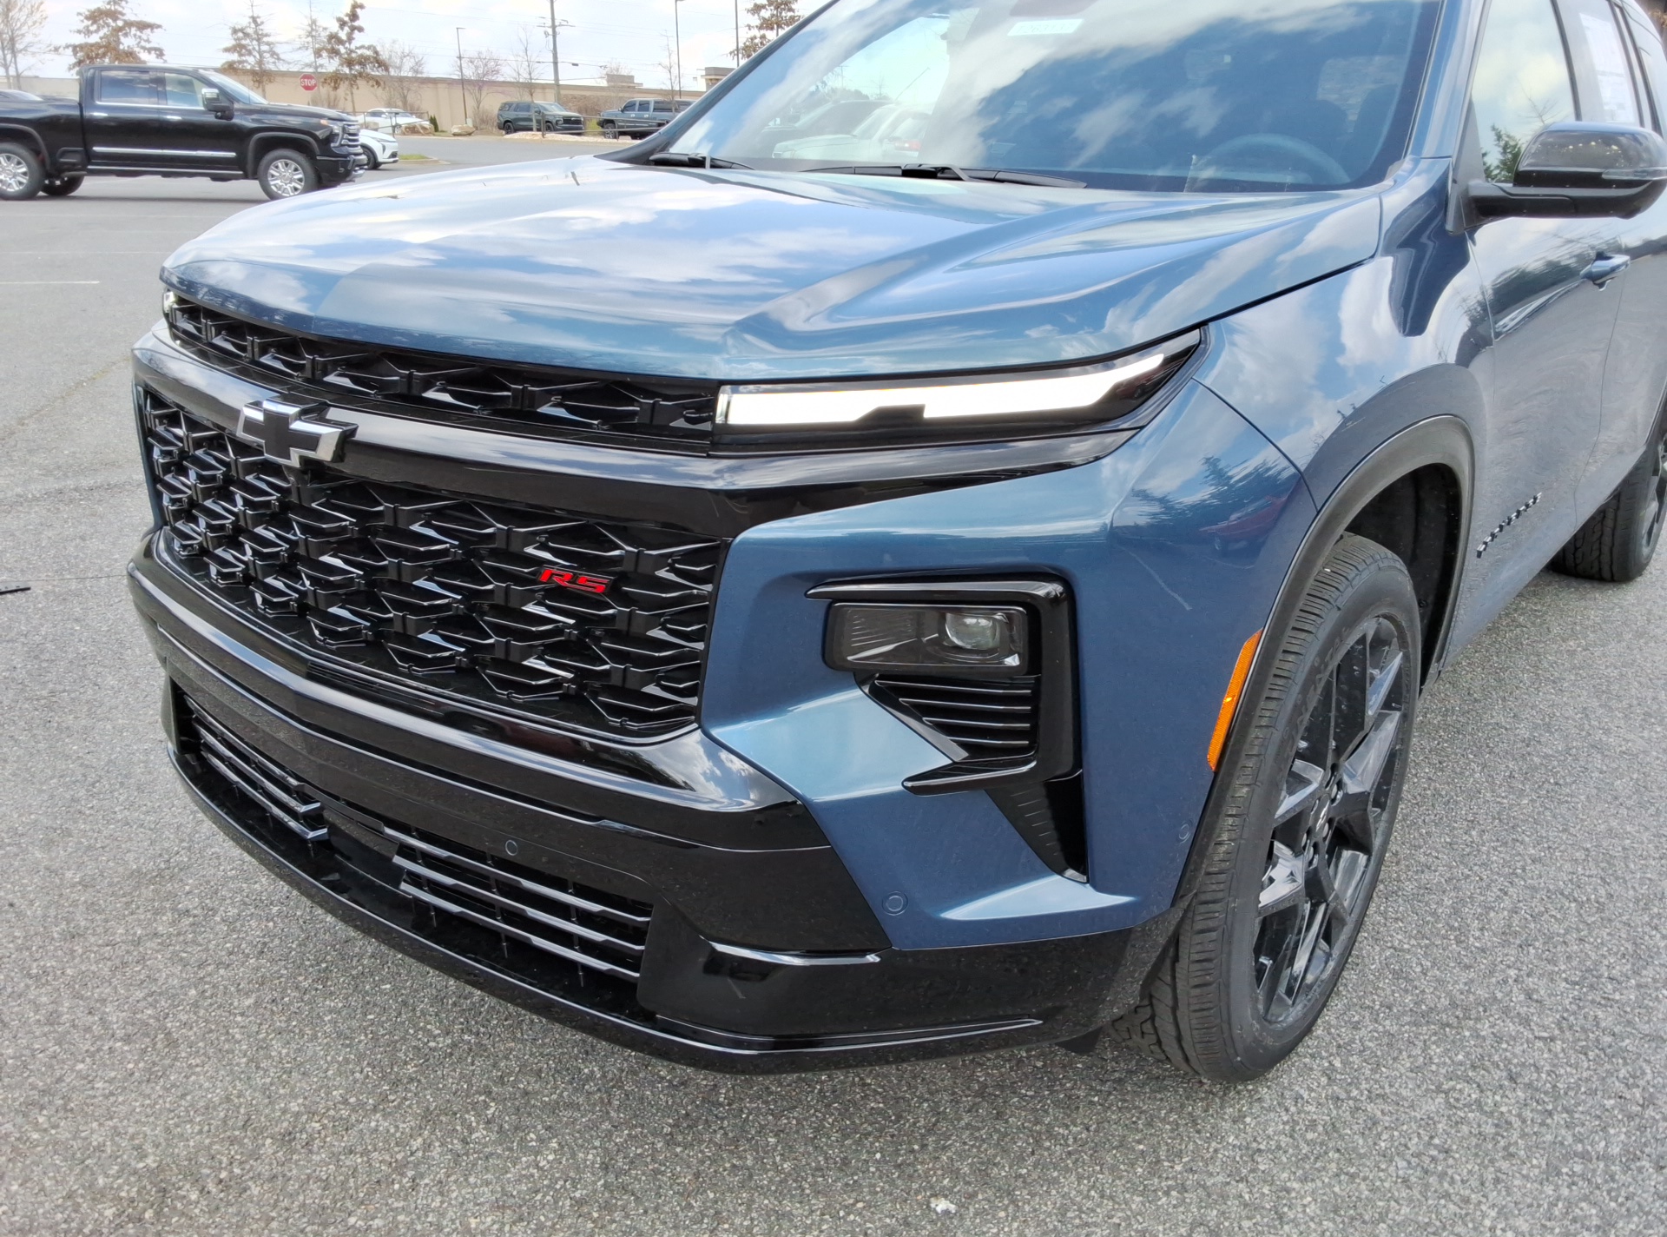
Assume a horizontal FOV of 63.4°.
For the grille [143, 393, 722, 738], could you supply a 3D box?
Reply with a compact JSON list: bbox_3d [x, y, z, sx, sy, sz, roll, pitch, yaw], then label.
[{"bbox_3d":[-0.605,-0.095,1.692,1.180,0.260,0.150,16,24,35],"label":"grille"}]

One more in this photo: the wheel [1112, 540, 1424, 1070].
[{"bbox_3d":[0.615,0.247,1.999,0.277,0.800,0.800,16,24,35],"label":"wheel"}]

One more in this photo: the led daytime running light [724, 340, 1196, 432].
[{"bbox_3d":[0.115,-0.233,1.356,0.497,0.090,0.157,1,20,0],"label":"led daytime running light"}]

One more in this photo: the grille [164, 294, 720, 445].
[{"bbox_3d":[-0.583,-0.312,1.637,1.100,0.085,0.145,16,24,35],"label":"grille"}]

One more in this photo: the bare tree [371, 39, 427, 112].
[{"bbox_3d":[-25.449,-31.240,79.145,3.287,5.060,3.287,-6,21,-16],"label":"bare tree"}]

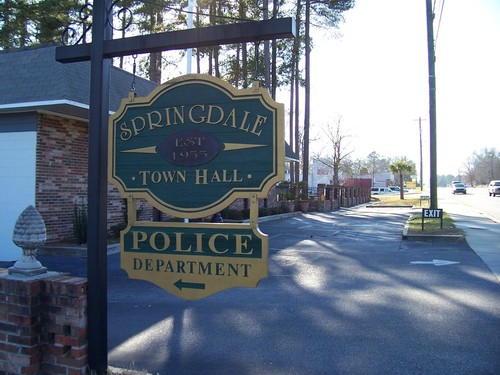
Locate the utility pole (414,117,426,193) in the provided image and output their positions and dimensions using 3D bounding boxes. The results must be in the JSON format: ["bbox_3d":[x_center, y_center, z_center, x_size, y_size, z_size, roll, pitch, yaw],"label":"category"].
[{"bbox_3d":[33.200,-6.400,95.500,2.400,14.300,0.350,1,0,20],"label":"utility pole"}]

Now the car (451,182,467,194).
[{"bbox_3d":[29.200,0.200,69.000,1.820,1.560,4.600,1,0,20],"label":"car"}]

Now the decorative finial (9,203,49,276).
[{"bbox_3d":[-1.580,0.372,3.520,0.245,0.487,0.245,1,0,27],"label":"decorative finial"}]

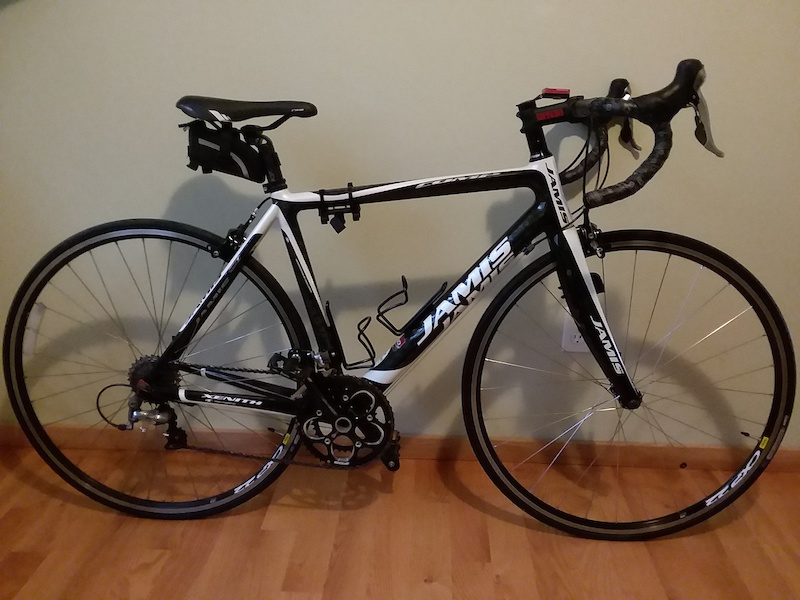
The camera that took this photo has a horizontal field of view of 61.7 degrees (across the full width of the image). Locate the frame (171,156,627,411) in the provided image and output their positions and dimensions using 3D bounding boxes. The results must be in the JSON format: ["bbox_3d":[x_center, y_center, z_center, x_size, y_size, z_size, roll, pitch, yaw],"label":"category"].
[{"bbox_3d":[-0.022,-0.012,1.351,1.010,0.560,0.140,2,13,3],"label":"frame"}]

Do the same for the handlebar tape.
[{"bbox_3d":[0.397,-0.307,1.262,0.180,0.238,0.430,2,13,3],"label":"handlebar tape"}]

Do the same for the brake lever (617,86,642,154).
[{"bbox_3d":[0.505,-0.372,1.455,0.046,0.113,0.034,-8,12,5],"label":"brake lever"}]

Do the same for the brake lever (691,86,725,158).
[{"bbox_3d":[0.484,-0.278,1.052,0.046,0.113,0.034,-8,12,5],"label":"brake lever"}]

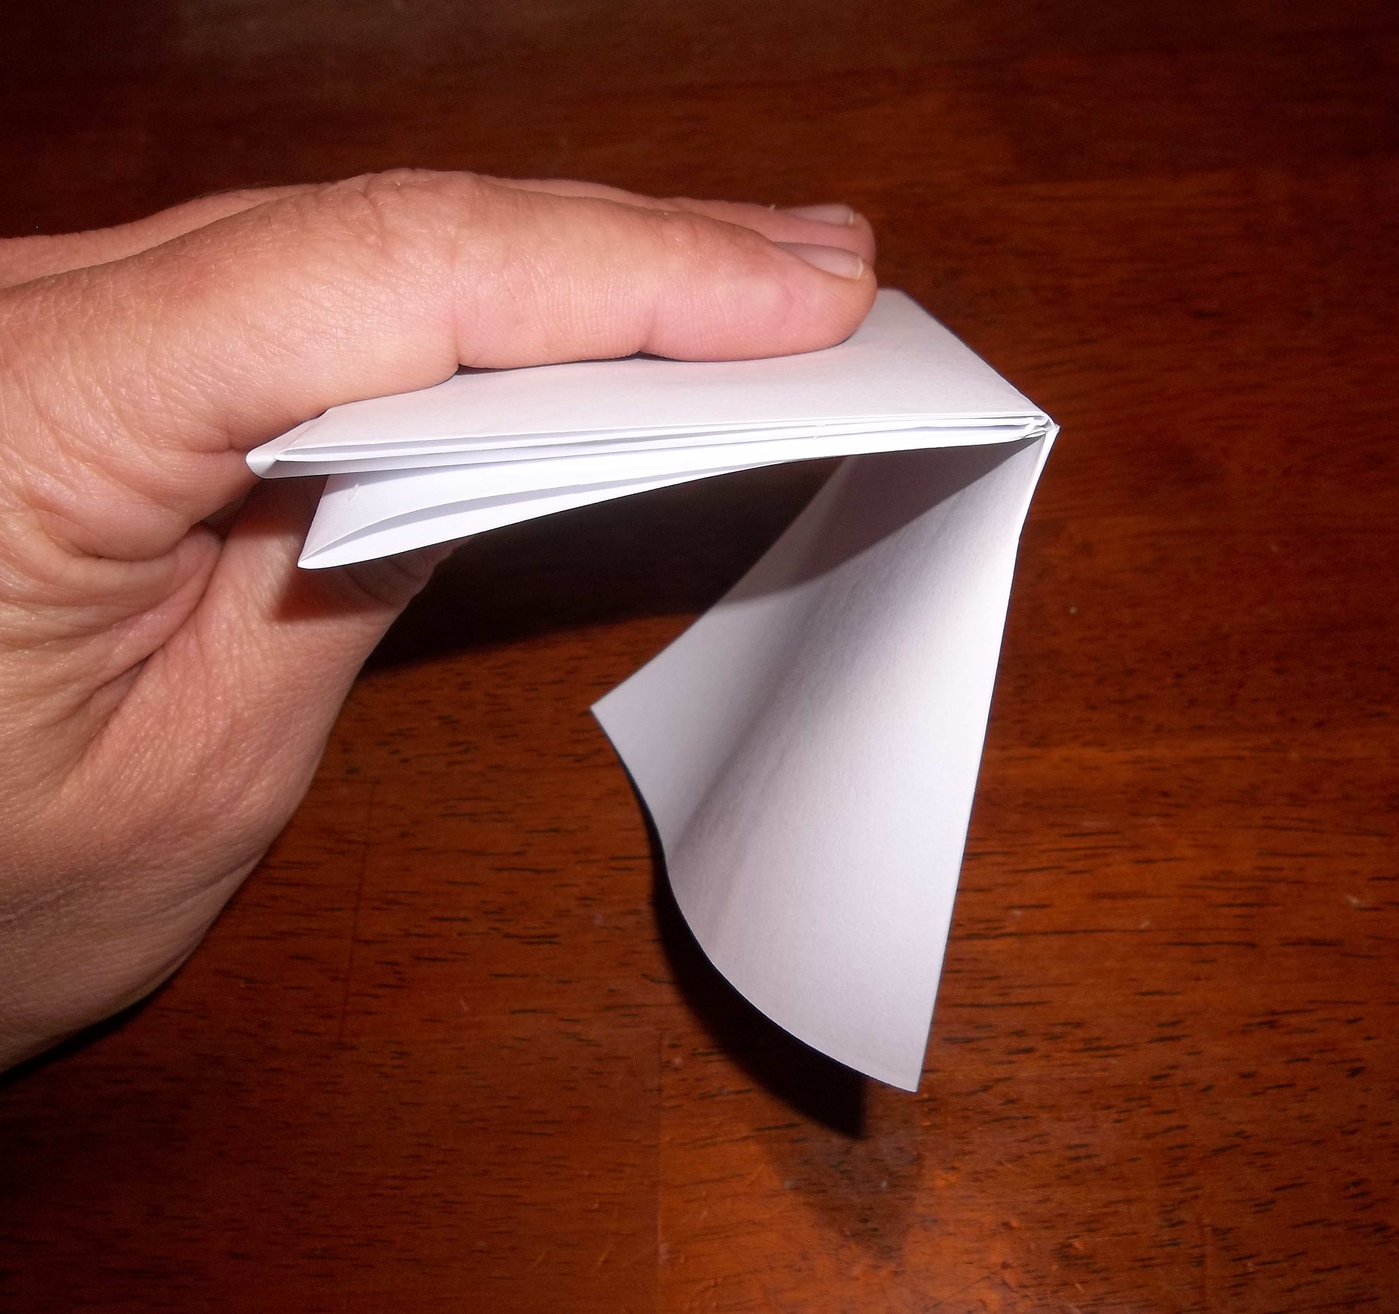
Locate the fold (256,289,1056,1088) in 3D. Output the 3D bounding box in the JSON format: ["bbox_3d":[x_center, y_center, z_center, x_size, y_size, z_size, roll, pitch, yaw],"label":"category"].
[{"bbox_3d":[-0.005,-0.001,0.186,0.079,0.080,0.086,-3,24,-1],"label":"fold"}]

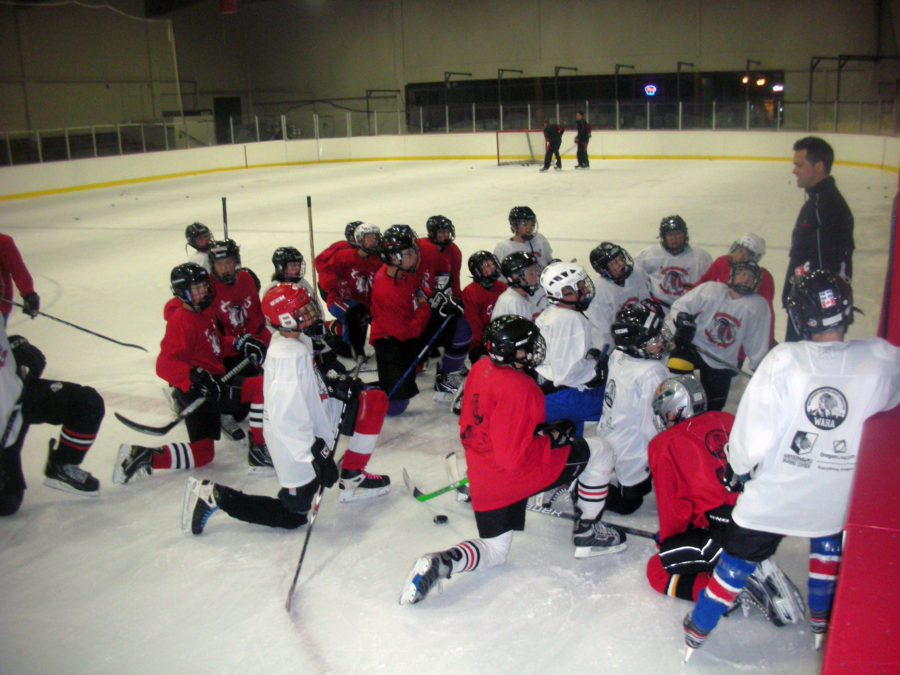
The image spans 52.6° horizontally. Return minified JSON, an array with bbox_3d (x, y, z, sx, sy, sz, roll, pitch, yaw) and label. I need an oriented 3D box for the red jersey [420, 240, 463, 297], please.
[{"bbox_3d":[-0.063,-0.509,7.504,0.450,0.610,0.340,-5,15,-14],"label":"red jersey"}]

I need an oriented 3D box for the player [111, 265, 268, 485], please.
[{"bbox_3d":[-1.547,0.159,5.470,0.920,1.240,0.570,2,14,12],"label":"player"}]

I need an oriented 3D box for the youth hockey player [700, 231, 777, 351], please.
[{"bbox_3d":[2.027,-0.148,6.422,0.550,1.180,0.720,1,14,11],"label":"youth hockey player"}]

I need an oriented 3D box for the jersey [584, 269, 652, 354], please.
[{"bbox_3d":[1.047,-0.127,5.802,0.500,0.650,0.380,-13,18,-39],"label":"jersey"}]

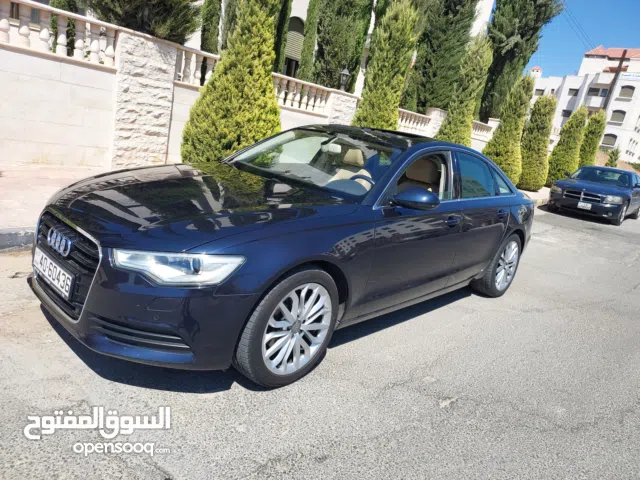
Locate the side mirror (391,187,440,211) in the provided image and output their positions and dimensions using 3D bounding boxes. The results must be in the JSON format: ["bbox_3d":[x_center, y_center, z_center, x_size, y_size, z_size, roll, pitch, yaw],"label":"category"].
[{"bbox_3d":[0.583,-0.250,3.136,0.250,0.165,0.190,21,18,37],"label":"side mirror"}]

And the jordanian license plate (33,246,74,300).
[{"bbox_3d":[-1.314,0.149,2.529,0.460,0.115,0.020,21,13,37],"label":"jordanian license plate"}]

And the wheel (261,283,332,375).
[{"bbox_3d":[-0.163,0.438,2.713,0.190,0.500,0.500,22,18,37],"label":"wheel"}]

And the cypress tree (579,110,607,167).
[{"bbox_3d":[9.850,-3.200,18.850,0.880,3.000,0.880,24,21,36],"label":"cypress tree"}]

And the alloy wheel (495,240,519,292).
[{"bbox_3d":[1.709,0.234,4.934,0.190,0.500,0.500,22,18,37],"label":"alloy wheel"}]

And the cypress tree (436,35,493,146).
[{"bbox_3d":[2.920,-2.600,10.730,0.980,3.250,0.980,24,21,36],"label":"cypress tree"}]

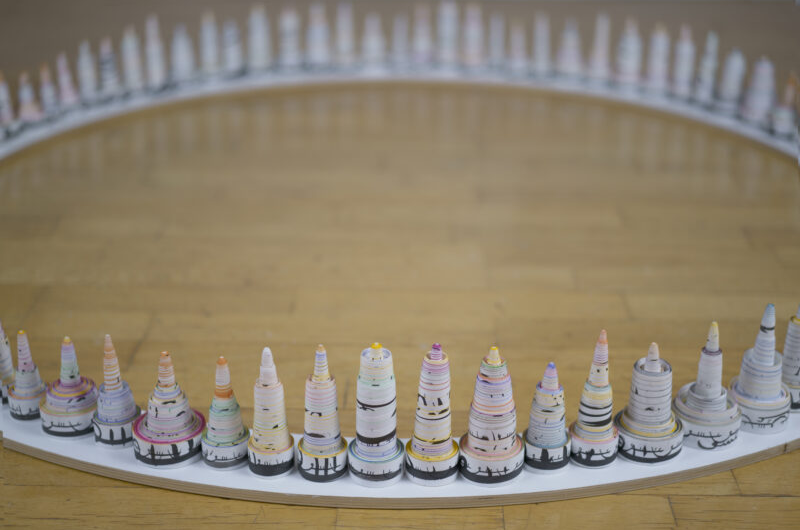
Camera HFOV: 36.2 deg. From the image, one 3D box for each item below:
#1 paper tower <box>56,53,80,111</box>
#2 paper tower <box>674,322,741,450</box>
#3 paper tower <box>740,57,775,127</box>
[{"bbox_3d":[-0.587,-0.321,2.165,0.043,0.110,0.043,0,23,0],"label":"paper tower"},{"bbox_3d":[0.288,0.106,1.133,0.062,0.115,0.062,0,23,0],"label":"paper tower"},{"bbox_3d":[0.621,-0.303,2.121,0.053,0.118,0.053,0,23,0],"label":"paper tower"}]

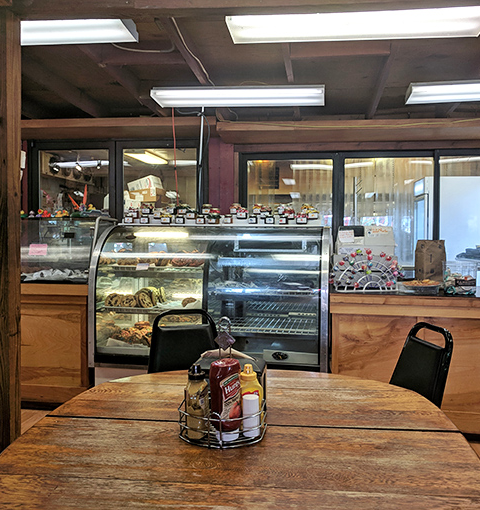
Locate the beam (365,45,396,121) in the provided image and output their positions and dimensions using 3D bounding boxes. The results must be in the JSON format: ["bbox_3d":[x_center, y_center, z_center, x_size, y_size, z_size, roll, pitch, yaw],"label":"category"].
[{"bbox_3d":[0.967,-1.231,3.433,0.040,0.135,1.900,1,1,9],"label":"beam"}]

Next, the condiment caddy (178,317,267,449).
[{"bbox_3d":[-0.038,0.309,1.316,0.204,0.297,0.205,1,2,9],"label":"condiment caddy"}]

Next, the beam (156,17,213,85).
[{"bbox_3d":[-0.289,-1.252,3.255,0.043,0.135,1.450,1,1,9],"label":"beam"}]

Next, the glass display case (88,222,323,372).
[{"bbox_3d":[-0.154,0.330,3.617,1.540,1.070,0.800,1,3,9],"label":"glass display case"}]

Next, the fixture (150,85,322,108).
[{"bbox_3d":[-0.002,-1.161,3.734,1.230,0.080,0.270,1,3,9],"label":"fixture"}]

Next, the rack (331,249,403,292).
[{"bbox_3d":[0.848,0.106,3.470,0.450,0.275,0.170,1,2,1],"label":"rack"}]

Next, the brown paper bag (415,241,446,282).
[{"bbox_3d":[1.430,0.055,3.832,0.210,0.325,0.140,1,3,9],"label":"brown paper bag"}]

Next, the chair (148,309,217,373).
[{"bbox_3d":[-0.195,0.715,2.148,0.440,0.890,0.540,0,3,-16],"label":"chair"}]

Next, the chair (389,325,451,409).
[{"bbox_3d":[0.541,0.731,2.022,0.540,0.890,0.440,0,3,-18],"label":"chair"}]

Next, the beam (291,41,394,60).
[{"bbox_3d":[0.581,-1.231,2.963,0.574,0.130,0.046,1,1,9],"label":"beam"}]

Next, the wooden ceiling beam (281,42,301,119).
[{"bbox_3d":[0.356,-1.242,3.531,0.041,0.135,1.900,1,1,9],"label":"wooden ceiling beam"}]

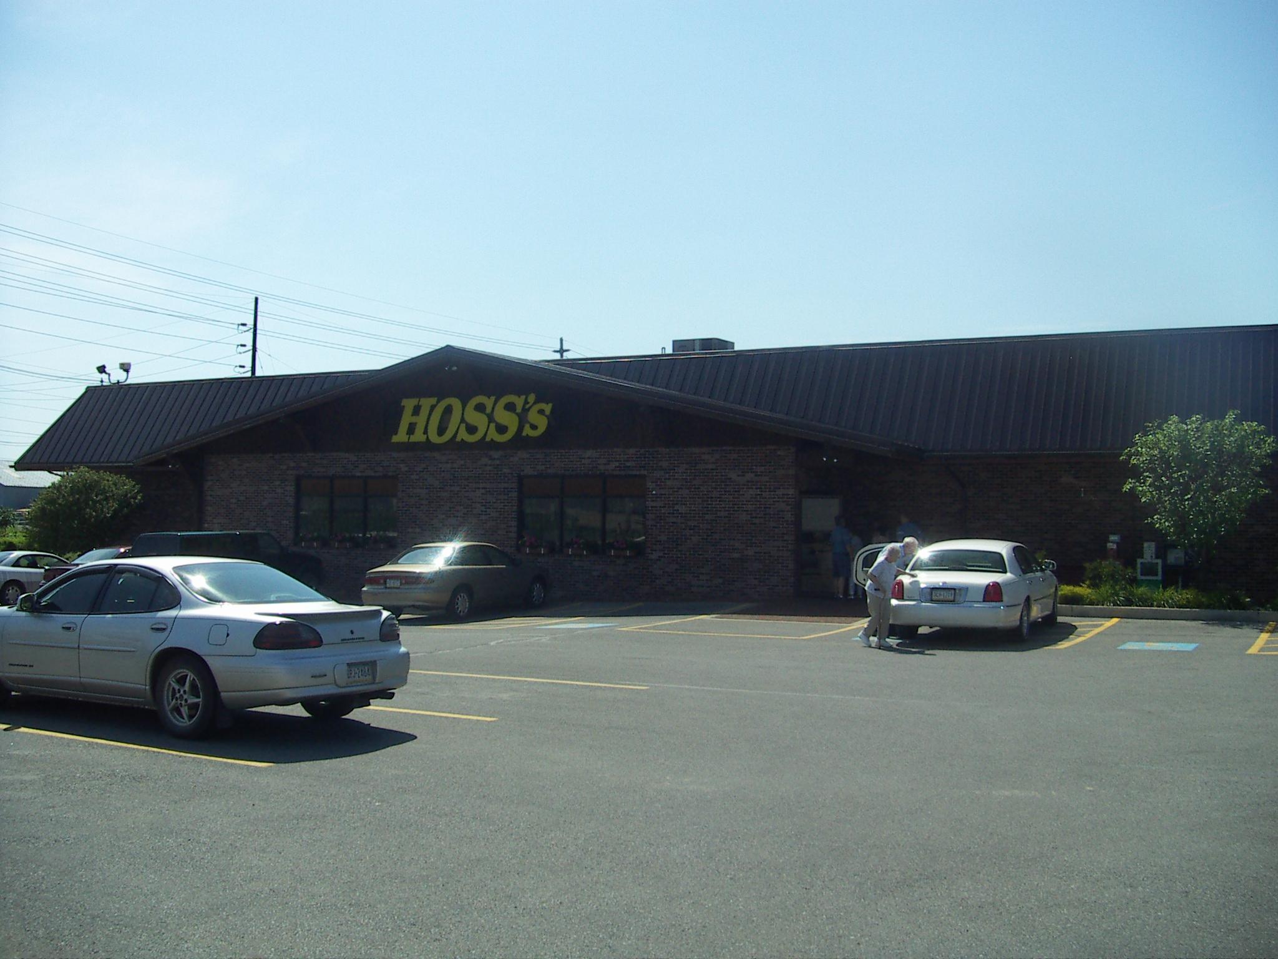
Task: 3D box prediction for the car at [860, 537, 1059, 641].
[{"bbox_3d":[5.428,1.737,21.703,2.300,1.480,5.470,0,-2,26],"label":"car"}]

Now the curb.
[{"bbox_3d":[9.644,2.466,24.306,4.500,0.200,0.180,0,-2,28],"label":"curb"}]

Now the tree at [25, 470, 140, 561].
[{"bbox_3d":[-16.039,1.068,38.257,3.300,2.800,3.100,1,-2,-17],"label":"tree"}]

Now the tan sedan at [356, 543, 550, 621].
[{"bbox_3d":[-3.535,1.974,26.881,1.850,1.440,4.950,0,-2,26],"label":"tan sedan"}]

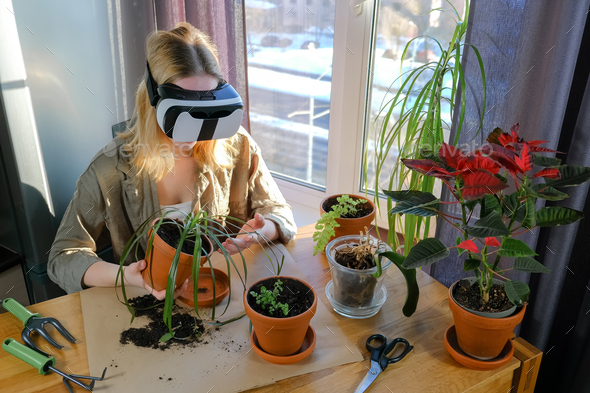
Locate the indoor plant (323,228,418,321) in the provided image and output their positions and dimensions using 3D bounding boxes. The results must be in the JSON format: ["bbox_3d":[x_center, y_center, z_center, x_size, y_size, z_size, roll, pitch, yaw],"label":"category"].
[{"bbox_3d":[0.166,0.176,1.217,0.204,0.152,0.167,1,26,0],"label":"indoor plant"}]

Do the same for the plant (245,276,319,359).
[{"bbox_3d":[-0.028,0.249,1.091,0.142,0.114,0.142,1,26,0],"label":"plant"}]

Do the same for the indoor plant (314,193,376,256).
[{"bbox_3d":[0.132,0.076,1.430,0.161,0.143,0.158,1,26,0],"label":"indoor plant"}]

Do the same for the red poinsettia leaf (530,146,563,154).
[{"bbox_3d":[0.448,-0.082,0.960,0.062,0.014,0.030,3,26,5],"label":"red poinsettia leaf"}]

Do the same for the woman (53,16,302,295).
[{"bbox_3d":[-0.253,0.264,1.393,0.570,1.310,0.700,-7,27,-16],"label":"woman"}]

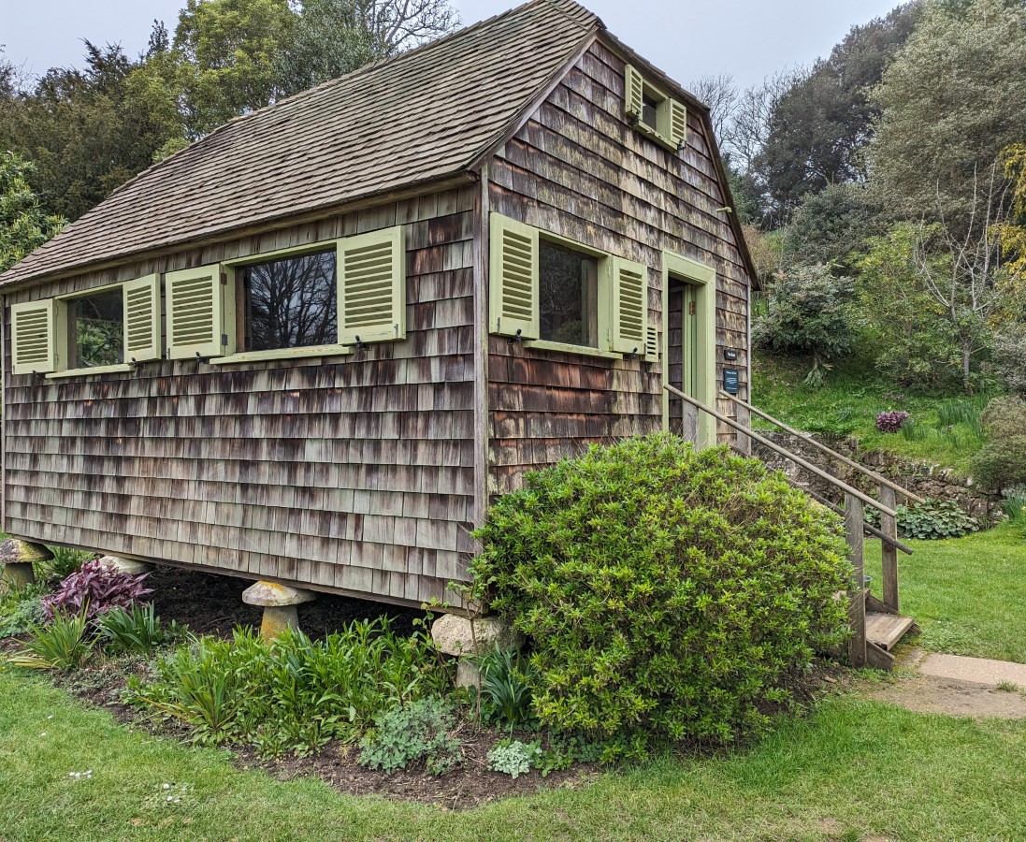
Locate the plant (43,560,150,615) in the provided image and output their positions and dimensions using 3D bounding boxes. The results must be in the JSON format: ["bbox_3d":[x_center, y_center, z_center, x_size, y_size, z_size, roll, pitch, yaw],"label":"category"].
[{"bbox_3d":[-3.237,1.309,6.050,0.750,0.450,0.580,0,0,-28],"label":"plant"}]

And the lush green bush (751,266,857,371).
[{"bbox_3d":[5.434,-1.948,14.500,1.900,1.950,1.750,-1,0,21],"label":"lush green bush"}]

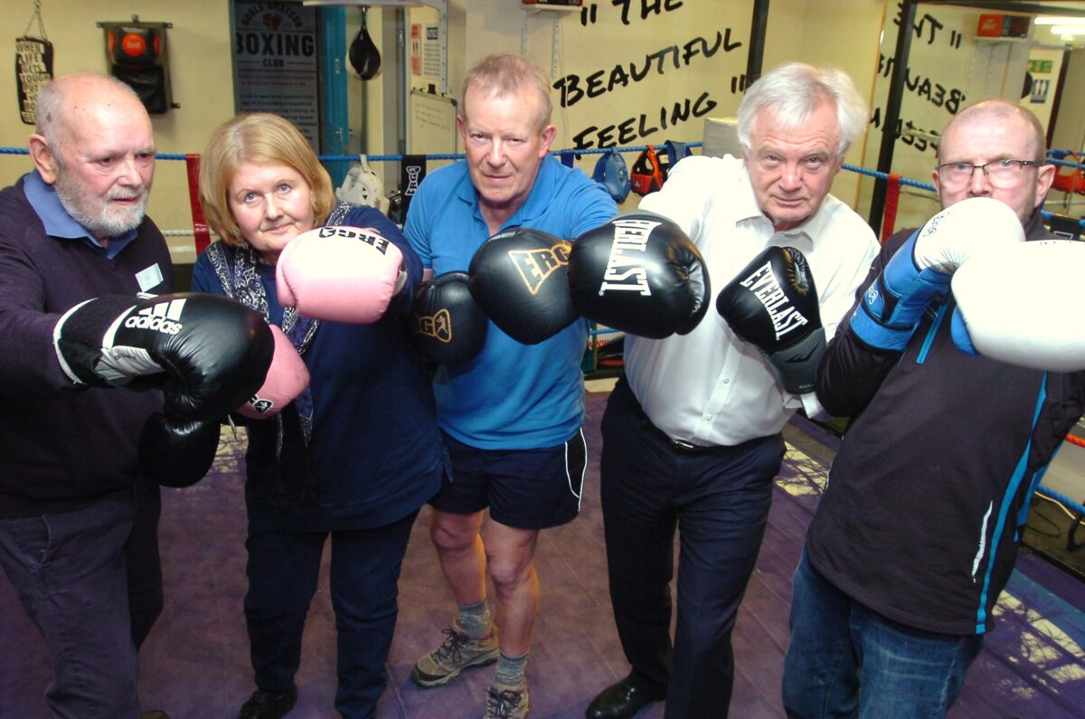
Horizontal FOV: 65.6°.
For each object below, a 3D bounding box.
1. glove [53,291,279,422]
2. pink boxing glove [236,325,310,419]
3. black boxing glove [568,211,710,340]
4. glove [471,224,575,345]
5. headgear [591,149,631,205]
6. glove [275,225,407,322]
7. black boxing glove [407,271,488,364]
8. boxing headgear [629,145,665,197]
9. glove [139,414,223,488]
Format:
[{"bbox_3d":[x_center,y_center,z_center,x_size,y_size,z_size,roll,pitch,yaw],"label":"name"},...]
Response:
[{"bbox_3d":[-0.456,-0.009,1.020,0.300,0.155,0.135,11,29,30],"label":"glove"},{"bbox_3d":[-0.468,0.027,1.400,0.125,0.260,0.140,-3,45,-39],"label":"pink boxing glove"},{"bbox_3d":[0.114,-0.111,1.010,0.155,0.135,0.280,1,19,3],"label":"black boxing glove"},{"bbox_3d":[-0.016,-0.107,1.130,0.135,0.150,0.280,-22,8,24],"label":"glove"},{"bbox_3d":[0.358,-0.937,4.300,0.240,0.260,0.200,-7,20,-28],"label":"headgear"},{"bbox_3d":[-0.271,-0.120,1.150,0.140,0.125,0.260,3,12,11],"label":"glove"},{"bbox_3d":[-0.161,-0.070,1.420,0.135,0.150,0.280,-4,1,-16],"label":"black boxing glove"},{"bbox_3d":[0.529,-0.956,4.300,0.200,0.260,0.240,11,19,25],"label":"boxing headgear"},{"bbox_3d":[-0.582,0.129,1.360,0.135,0.135,0.280,-3,12,-11],"label":"glove"}]

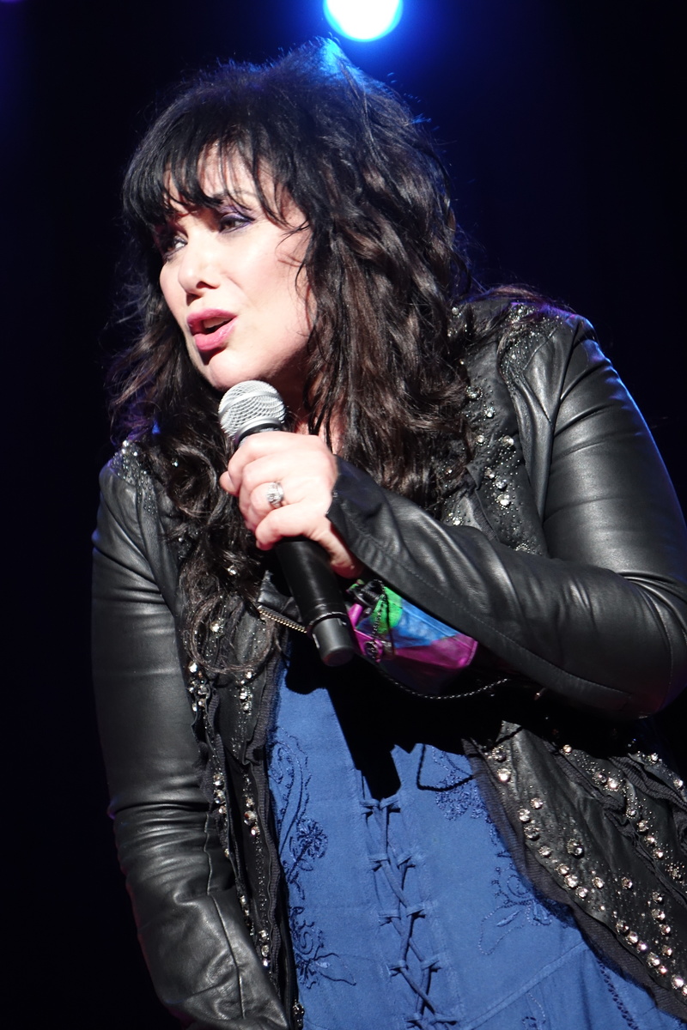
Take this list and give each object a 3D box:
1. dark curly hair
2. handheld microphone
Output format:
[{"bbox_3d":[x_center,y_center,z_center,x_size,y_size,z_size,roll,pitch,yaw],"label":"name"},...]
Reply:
[{"bbox_3d":[-0.037,-0.129,3.730,0.310,0.470,0.280,-12,-12,38],"label":"dark curly hair"},{"bbox_3d":[-0.040,0.004,3.546,0.051,0.253,0.051,-20,-32,0],"label":"handheld microphone"}]

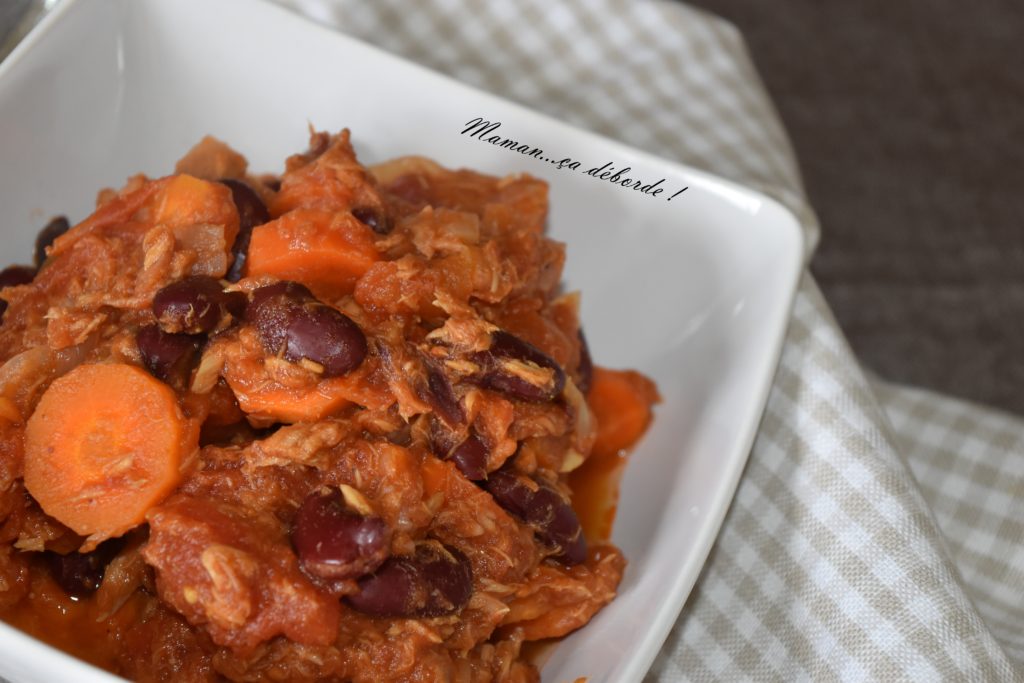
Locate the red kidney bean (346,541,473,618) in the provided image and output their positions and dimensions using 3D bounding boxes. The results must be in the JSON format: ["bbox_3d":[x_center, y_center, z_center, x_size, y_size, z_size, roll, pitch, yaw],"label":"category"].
[{"bbox_3d":[-0.014,0.033,0.325,0.018,0.009,0.010,-15,67,-6],"label":"red kidney bean"}]

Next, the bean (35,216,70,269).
[{"bbox_3d":[-0.069,-0.014,0.358,0.009,0.009,0.015,25,69,11],"label":"bean"}]

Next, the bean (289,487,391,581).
[{"bbox_3d":[-0.024,0.027,0.322,0.017,0.009,0.012,34,70,21],"label":"bean"}]

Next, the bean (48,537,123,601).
[{"bbox_3d":[-0.062,0.031,0.336,0.010,0.009,0.015,33,48,14],"label":"bean"}]

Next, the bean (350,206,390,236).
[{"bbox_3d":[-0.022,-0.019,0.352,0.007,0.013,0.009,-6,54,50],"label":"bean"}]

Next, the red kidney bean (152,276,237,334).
[{"bbox_3d":[-0.046,-0.005,0.338,0.015,0.009,0.009,3,63,-27],"label":"red kidney bean"}]

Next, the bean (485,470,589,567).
[{"bbox_3d":[0.003,0.025,0.332,0.018,0.009,0.009,42,71,-3],"label":"bean"}]

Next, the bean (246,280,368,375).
[{"bbox_3d":[-0.029,-0.002,0.335,0.019,0.009,0.011,30,69,-3],"label":"bean"}]

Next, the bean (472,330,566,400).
[{"bbox_3d":[0.000,0.003,0.338,0.018,0.009,0.010,28,69,0],"label":"bean"}]

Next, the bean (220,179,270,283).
[{"bbox_3d":[-0.041,-0.017,0.350,0.010,0.009,0.018,4,67,2],"label":"bean"}]

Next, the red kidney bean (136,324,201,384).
[{"bbox_3d":[-0.049,0.002,0.339,0.009,0.015,0.010,8,57,52],"label":"red kidney bean"}]

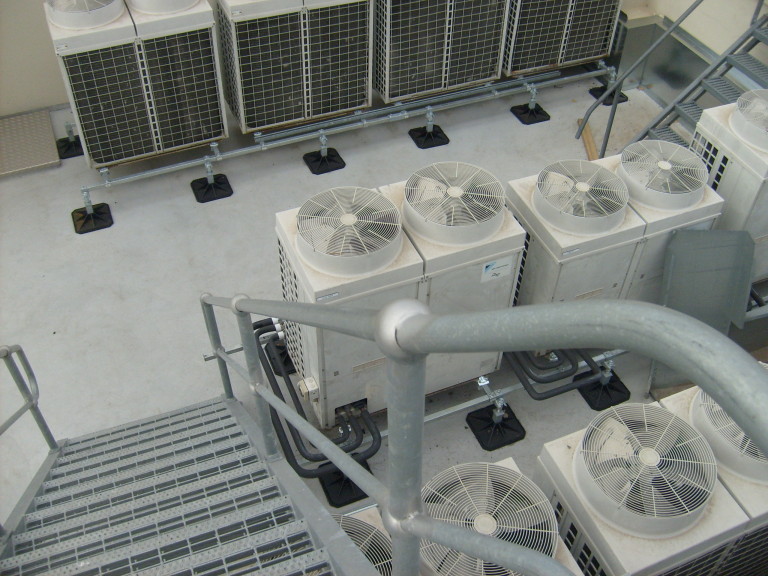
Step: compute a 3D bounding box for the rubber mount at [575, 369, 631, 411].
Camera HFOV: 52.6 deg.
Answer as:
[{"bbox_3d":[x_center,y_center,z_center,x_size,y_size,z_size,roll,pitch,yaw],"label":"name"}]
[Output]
[{"bbox_3d":[1.598,0.678,5.638,0.334,0.168,0.334,-16,48,-16],"label":"rubber mount"}]

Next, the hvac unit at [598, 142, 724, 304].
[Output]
[{"bbox_3d":[1.765,-0.314,5.438,0.635,1.420,0.690,-16,49,-17],"label":"hvac unit"}]

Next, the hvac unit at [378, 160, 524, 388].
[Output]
[{"bbox_3d":[0.375,-0.073,4.921,0.632,1.372,0.686,-16,48,-16],"label":"hvac unit"}]

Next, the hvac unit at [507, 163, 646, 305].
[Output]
[{"bbox_3d":[1.189,-0.147,5.248,0.635,1.420,0.690,-16,49,-17],"label":"hvac unit"}]

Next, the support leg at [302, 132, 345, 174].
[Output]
[{"bbox_3d":[-0.566,-1.331,7.348,0.325,0.340,0.325,-17,49,-17],"label":"support leg"}]

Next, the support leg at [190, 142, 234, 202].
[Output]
[{"bbox_3d":[-1.574,-1.048,7.012,0.325,0.390,0.325,-17,49,-17],"label":"support leg"}]

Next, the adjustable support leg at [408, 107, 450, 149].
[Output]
[{"bbox_3d":[0.464,-1.670,7.804,0.334,0.365,0.334,-16,48,-16],"label":"adjustable support leg"}]

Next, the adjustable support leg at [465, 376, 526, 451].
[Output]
[{"bbox_3d":[0.784,0.825,5.306,0.334,0.405,0.334,-16,48,-16],"label":"adjustable support leg"}]

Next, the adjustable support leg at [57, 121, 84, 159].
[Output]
[{"bbox_3d":[-3.069,-1.516,7.594,0.334,0.326,0.334,-16,48,-16],"label":"adjustable support leg"}]

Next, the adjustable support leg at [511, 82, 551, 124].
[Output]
[{"bbox_3d":[1.543,-1.940,8.032,0.325,0.350,0.325,-17,49,-17],"label":"adjustable support leg"}]

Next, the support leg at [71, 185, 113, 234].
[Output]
[{"bbox_3d":[-2.603,-0.746,6.819,0.334,0.355,0.334,-16,48,-16],"label":"support leg"}]

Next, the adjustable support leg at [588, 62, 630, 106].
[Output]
[{"bbox_3d":[2.461,-2.226,8.360,0.325,0.380,0.325,-17,49,-17],"label":"adjustable support leg"}]

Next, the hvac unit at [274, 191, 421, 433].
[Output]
[{"bbox_3d":[-0.212,0.099,4.764,0.635,1.420,0.690,-16,49,-17],"label":"hvac unit"}]

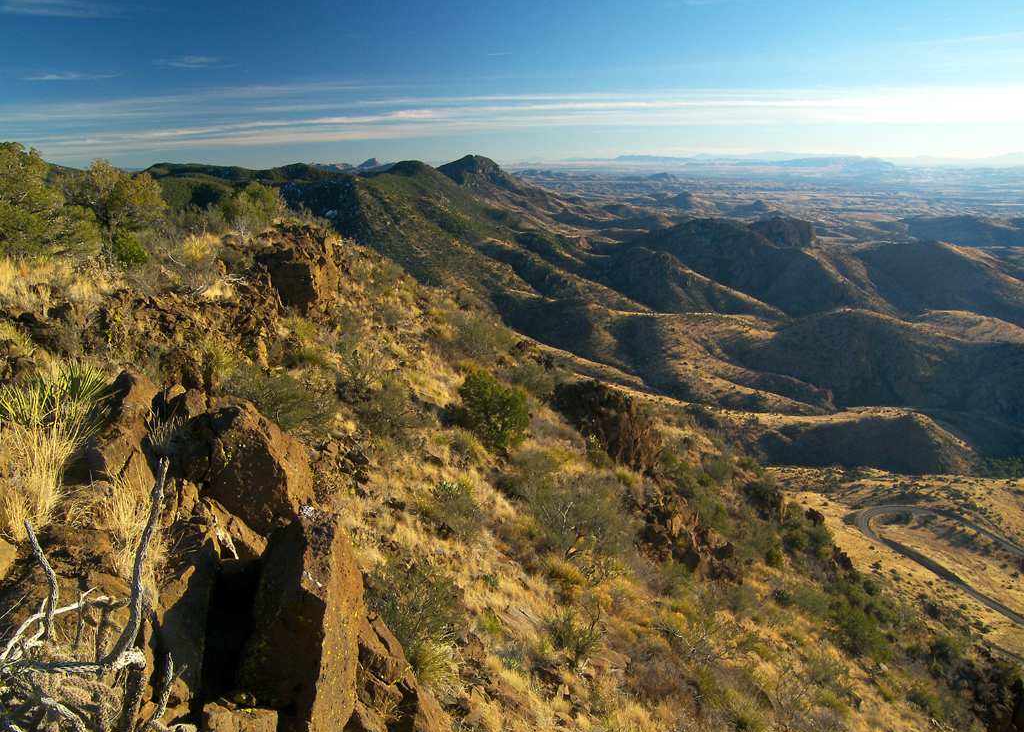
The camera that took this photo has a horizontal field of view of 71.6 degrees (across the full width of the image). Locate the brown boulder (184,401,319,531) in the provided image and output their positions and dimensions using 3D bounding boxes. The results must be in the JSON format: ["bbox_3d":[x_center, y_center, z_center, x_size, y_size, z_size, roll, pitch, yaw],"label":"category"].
[{"bbox_3d":[-2.227,0.832,6.000,1.120,1.150,1.060,-6,17,-21],"label":"brown boulder"}]

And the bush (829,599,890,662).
[{"bbox_3d":[13.704,10.431,28.000,2.370,2.430,2.210,10,19,29],"label":"bush"}]

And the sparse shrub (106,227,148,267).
[{"bbox_3d":[-14.080,-4.376,26.000,1.570,1.440,1.460,-8,19,-27],"label":"sparse shrub"}]

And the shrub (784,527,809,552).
[{"bbox_3d":[19.234,11.730,48.000,1.570,1.770,1.460,8,18,23],"label":"shrub"}]

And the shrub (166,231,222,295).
[{"bbox_3d":[-9.000,-2.887,20.000,1.530,1.730,1.420,-7,18,-23],"label":"shrub"}]

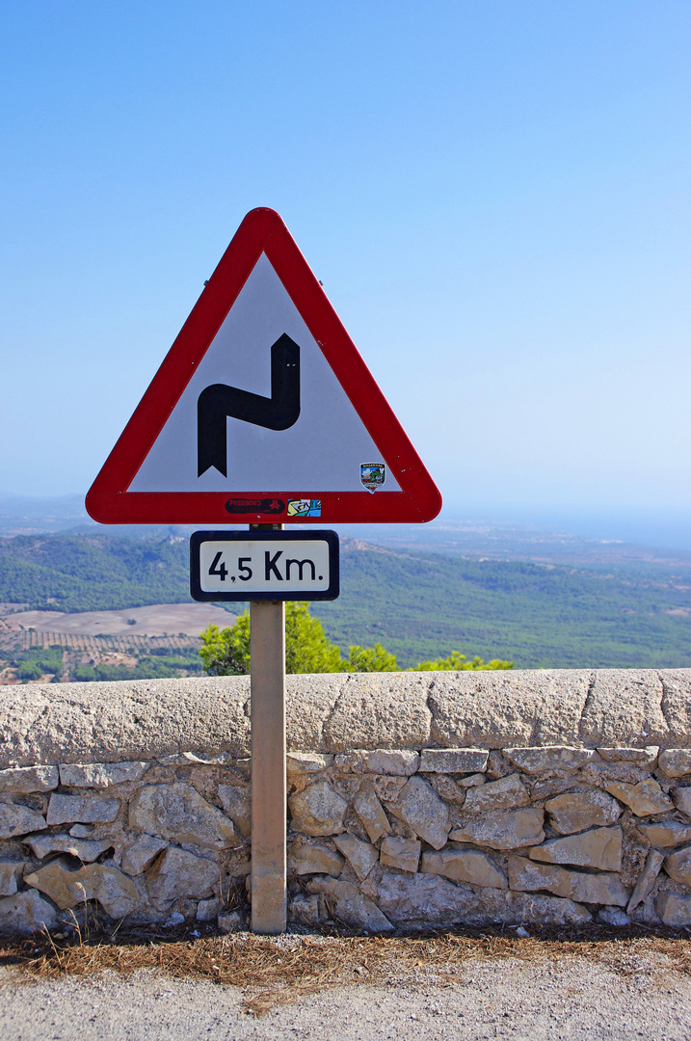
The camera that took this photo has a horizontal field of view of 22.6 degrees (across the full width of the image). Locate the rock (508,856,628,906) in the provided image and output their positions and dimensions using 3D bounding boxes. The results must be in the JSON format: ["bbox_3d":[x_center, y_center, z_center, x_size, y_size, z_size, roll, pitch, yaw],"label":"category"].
[{"bbox_3d":[0.573,0.913,4.475,0.305,0.120,0.170,0,1,7],"label":"rock"}]

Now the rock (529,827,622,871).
[{"bbox_3d":[0.597,0.852,4.540,0.240,0.115,0.160,0,1,0],"label":"rock"}]

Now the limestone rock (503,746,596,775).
[{"bbox_3d":[0.526,0.608,4.464,0.233,0.069,0.150,0,1,7],"label":"limestone rock"}]

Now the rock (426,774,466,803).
[{"bbox_3d":[0.261,0.681,4.465,0.098,0.072,0.090,0,1,7],"label":"rock"}]

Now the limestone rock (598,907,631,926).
[{"bbox_3d":[0.692,1.015,4.475,0.087,0.049,0.090,0,1,0],"label":"limestone rock"}]

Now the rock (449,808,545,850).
[{"bbox_3d":[0.393,0.784,4.483,0.239,0.103,0.150,0,1,7],"label":"rock"}]

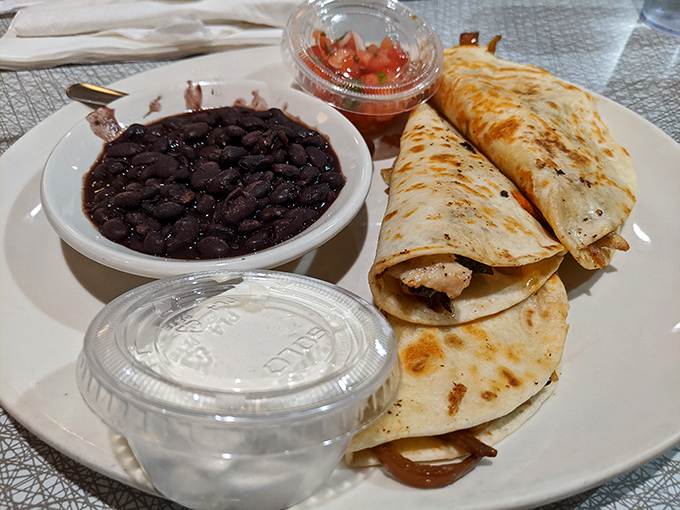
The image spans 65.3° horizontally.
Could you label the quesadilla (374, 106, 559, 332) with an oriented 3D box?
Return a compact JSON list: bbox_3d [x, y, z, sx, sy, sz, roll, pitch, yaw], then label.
[{"bbox_3d":[0.041,-0.021,0.193,0.064,0.033,0.112,-1,40,-2],"label":"quesadilla"}]

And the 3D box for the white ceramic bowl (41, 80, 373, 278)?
[{"bbox_3d":[-0.045,-0.021,0.201,0.112,0.035,0.112,2,44,-2],"label":"white ceramic bowl"}]

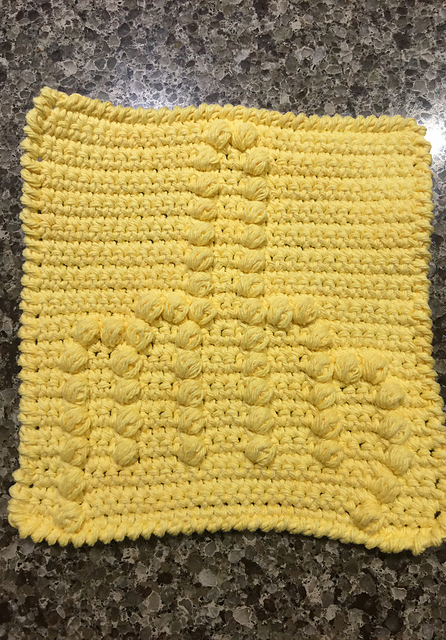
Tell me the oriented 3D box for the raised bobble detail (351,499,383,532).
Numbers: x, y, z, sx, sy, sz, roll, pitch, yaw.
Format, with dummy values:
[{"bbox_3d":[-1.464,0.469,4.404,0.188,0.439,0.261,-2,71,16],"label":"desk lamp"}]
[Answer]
[{"bbox_3d":[0.072,0.098,0.269,0.016,0.009,0.017,0,78,0],"label":"raised bobble detail"}]

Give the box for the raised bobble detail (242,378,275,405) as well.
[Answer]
[{"bbox_3d":[0.019,0.038,0.282,0.015,0.009,0.014,0,78,0],"label":"raised bobble detail"}]

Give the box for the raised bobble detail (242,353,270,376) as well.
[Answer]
[{"bbox_3d":[0.017,0.024,0.283,0.014,0.009,0.013,0,81,0],"label":"raised bobble detail"}]

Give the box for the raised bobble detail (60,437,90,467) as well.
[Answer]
[{"bbox_3d":[-0.077,0.069,0.281,0.015,0.010,0.015,0,78,0],"label":"raised bobble detail"}]

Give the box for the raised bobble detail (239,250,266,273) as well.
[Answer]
[{"bbox_3d":[0.016,-0.032,0.297,0.014,0.009,0.012,0,78,0],"label":"raised bobble detail"}]

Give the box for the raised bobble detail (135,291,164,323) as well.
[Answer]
[{"bbox_3d":[-0.040,-0.007,0.292,0.015,0.009,0.017,0,78,0],"label":"raised bobble detail"}]

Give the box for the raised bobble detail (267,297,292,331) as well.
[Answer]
[{"bbox_3d":[0.031,-0.004,0.294,0.013,0.008,0.016,0,81,0],"label":"raised bobble detail"}]

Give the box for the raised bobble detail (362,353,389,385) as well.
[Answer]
[{"bbox_3d":[0.082,0.026,0.289,0.015,0.008,0.017,0,81,0],"label":"raised bobble detail"}]

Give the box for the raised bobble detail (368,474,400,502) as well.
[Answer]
[{"bbox_3d":[0.084,0.088,0.279,0.015,0.008,0.014,0,81,0],"label":"raised bobble detail"}]

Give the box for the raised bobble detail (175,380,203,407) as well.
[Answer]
[{"bbox_3d":[-0.018,0.039,0.287,0.015,0.010,0.013,0,78,0],"label":"raised bobble detail"}]

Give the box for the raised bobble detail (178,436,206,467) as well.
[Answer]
[{"bbox_3d":[-0.016,0.069,0.282,0.015,0.008,0.015,0,81,0],"label":"raised bobble detail"}]

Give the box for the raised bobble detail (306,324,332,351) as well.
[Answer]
[{"bbox_3d":[0.051,0.009,0.285,0.014,0.009,0.014,0,81,0],"label":"raised bobble detail"}]

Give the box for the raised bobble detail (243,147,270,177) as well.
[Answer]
[{"bbox_3d":[0.019,-0.088,0.301,0.014,0.009,0.015,0,81,0],"label":"raised bobble detail"}]

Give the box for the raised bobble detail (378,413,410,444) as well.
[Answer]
[{"bbox_3d":[0.089,0.056,0.278,0.016,0.009,0.016,0,78,0],"label":"raised bobble detail"}]

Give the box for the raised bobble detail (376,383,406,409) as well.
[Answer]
[{"bbox_3d":[0.088,0.040,0.281,0.015,0.009,0.014,0,81,0],"label":"raised bobble detail"}]

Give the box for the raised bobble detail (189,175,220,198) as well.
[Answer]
[{"bbox_3d":[-0.011,-0.076,0.306,0.017,0.009,0.013,0,78,0],"label":"raised bobble detail"}]

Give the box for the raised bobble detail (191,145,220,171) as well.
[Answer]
[{"bbox_3d":[-0.010,-0.093,0.308,0.016,0.008,0.014,0,81,0],"label":"raised bobble detail"}]

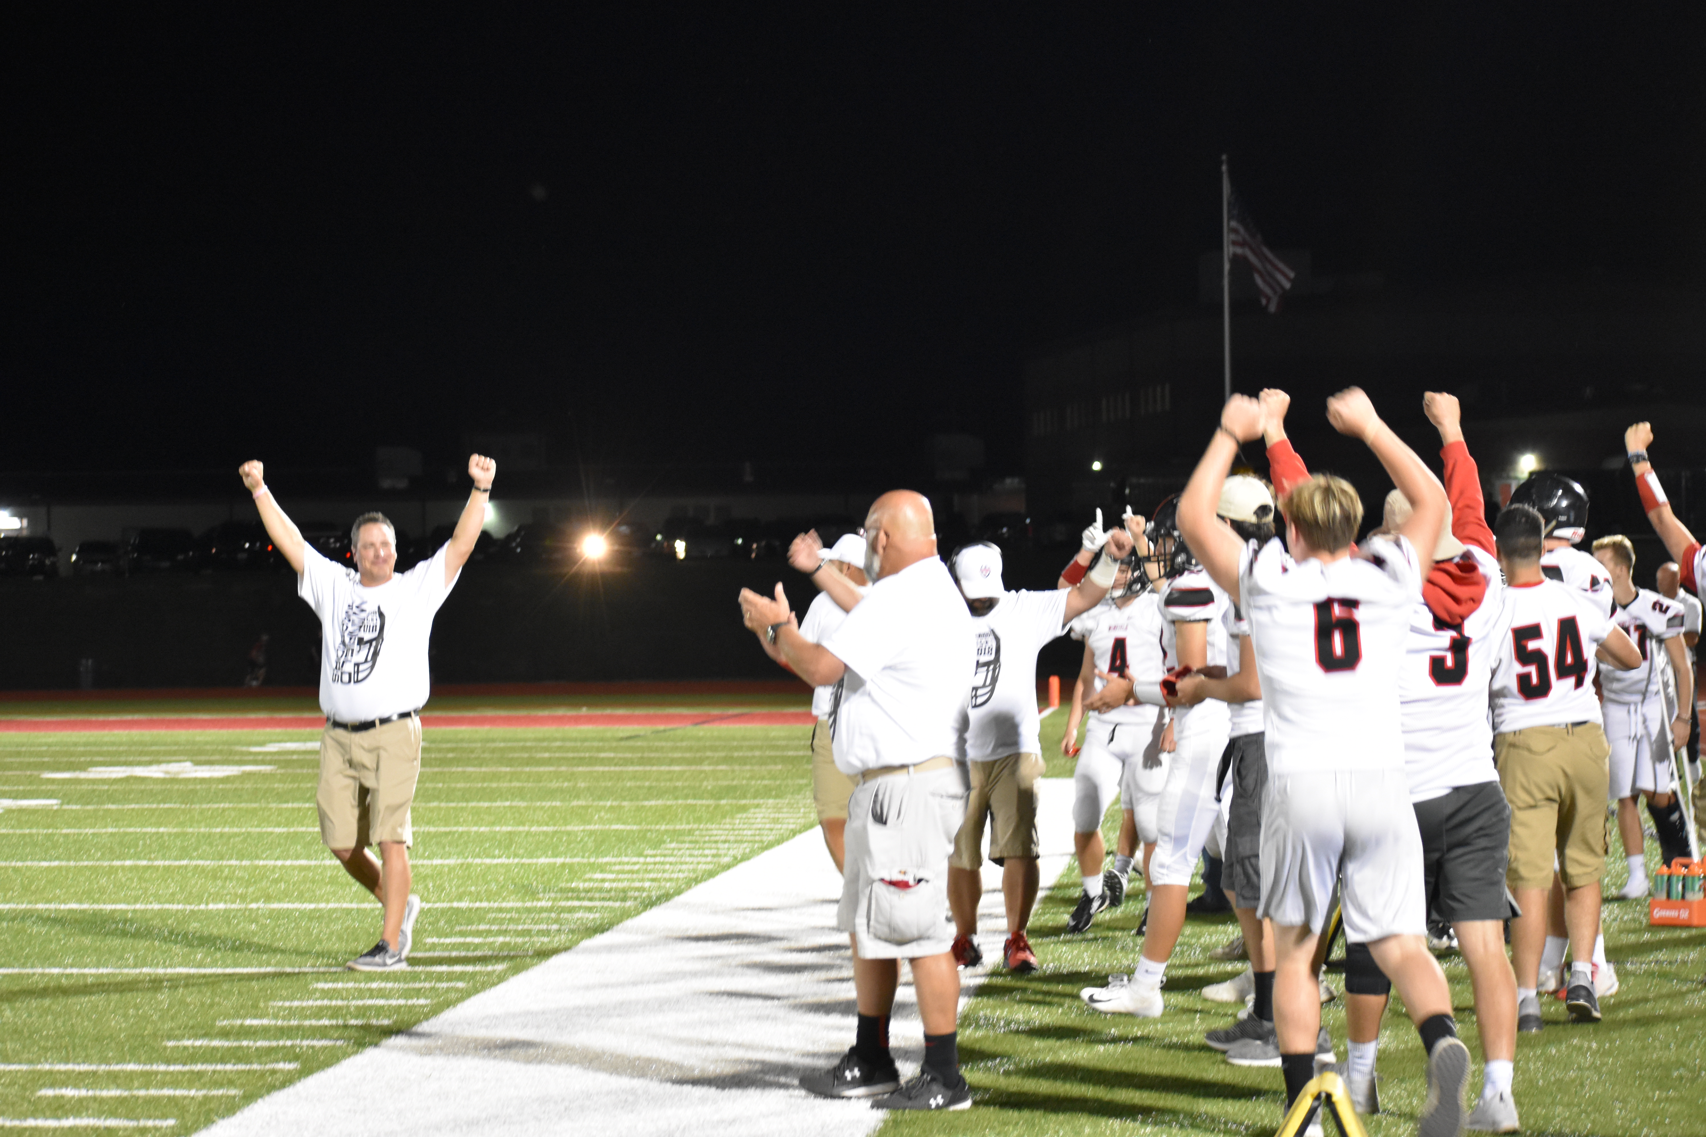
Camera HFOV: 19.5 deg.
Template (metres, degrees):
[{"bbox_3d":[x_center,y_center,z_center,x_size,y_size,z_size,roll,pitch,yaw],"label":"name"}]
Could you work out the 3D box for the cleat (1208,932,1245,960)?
[{"bbox_3d":[1.606,1.555,20.500,0.290,0.120,0.110,-1,-1,9],"label":"cleat"}]

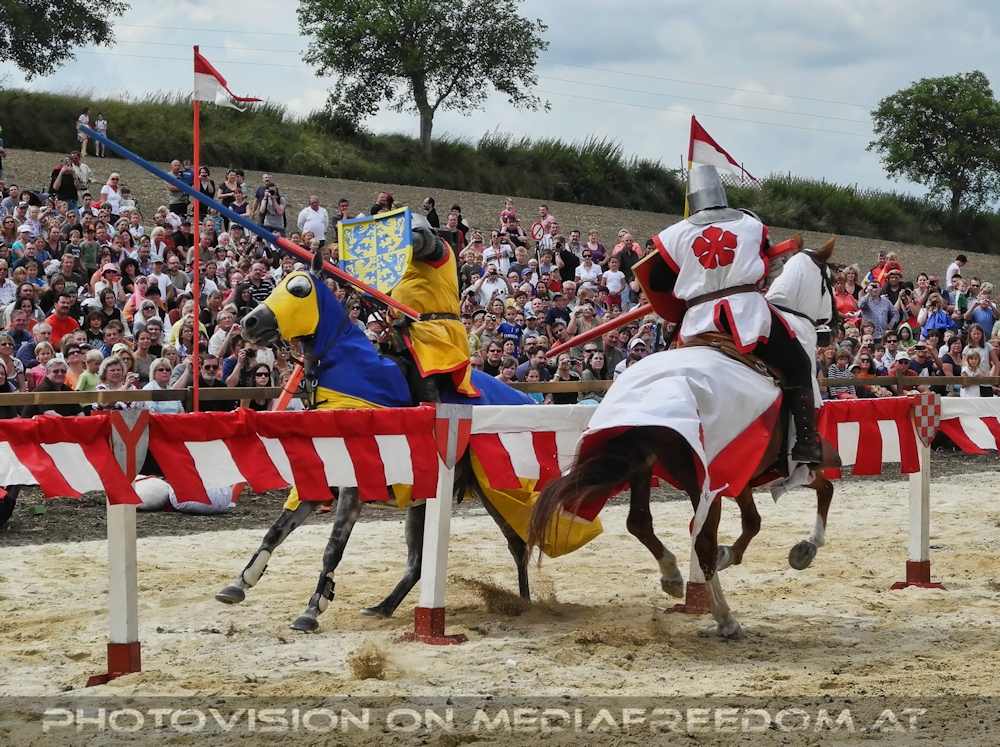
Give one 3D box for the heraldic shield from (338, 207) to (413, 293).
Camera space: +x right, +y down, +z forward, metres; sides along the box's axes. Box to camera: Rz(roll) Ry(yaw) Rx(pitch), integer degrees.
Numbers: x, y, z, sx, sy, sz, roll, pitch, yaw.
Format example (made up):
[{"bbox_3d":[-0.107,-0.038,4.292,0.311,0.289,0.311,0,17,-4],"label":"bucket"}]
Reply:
[{"bbox_3d":[-0.730,-0.720,14.300,0.470,0.520,0.100,-7,-17,24],"label":"heraldic shield"}]

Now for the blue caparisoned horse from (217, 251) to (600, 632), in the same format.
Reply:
[{"bbox_3d":[-0.530,0.375,14.900,2.650,2.150,0.820,0,1,-43],"label":"blue caparisoned horse"}]

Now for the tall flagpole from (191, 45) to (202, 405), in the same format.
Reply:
[{"bbox_3d":[-2.870,-0.975,23.200,0.055,4.270,0.055,0,0,0],"label":"tall flagpole"}]

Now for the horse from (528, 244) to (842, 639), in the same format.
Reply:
[{"bbox_3d":[1.180,0.345,14.150,0.850,2.220,2.400,0,1,42],"label":"horse"}]

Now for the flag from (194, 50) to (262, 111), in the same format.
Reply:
[{"bbox_3d":[-2.570,-2.780,23.200,0.640,0.570,0.120,0,0,0],"label":"flag"}]

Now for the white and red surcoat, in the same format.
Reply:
[{"bbox_3d":[1.245,-0.520,14.100,0.680,0.800,0.450,-2,-2,18],"label":"white and red surcoat"}]

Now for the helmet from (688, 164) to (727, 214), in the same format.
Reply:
[{"bbox_3d":[1.190,-1.060,14.100,0.220,0.280,0.260,-7,0,0],"label":"helmet"}]

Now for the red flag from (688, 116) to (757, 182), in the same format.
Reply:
[{"bbox_3d":[2.540,-2.560,28.000,0.790,0.740,0.120,0,0,0],"label":"red flag"}]

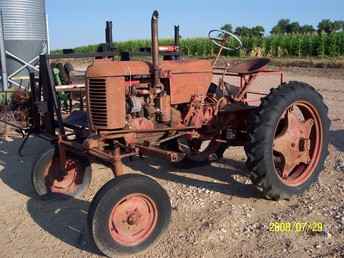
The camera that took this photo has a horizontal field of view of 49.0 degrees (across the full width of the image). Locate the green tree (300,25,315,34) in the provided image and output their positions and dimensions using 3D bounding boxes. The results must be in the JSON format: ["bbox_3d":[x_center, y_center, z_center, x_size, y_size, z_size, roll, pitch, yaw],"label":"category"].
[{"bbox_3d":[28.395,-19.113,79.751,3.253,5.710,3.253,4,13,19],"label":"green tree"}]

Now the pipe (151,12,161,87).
[{"bbox_3d":[-0.160,-0.777,3.730,0.085,0.760,0.080,-2,13,0],"label":"pipe"}]

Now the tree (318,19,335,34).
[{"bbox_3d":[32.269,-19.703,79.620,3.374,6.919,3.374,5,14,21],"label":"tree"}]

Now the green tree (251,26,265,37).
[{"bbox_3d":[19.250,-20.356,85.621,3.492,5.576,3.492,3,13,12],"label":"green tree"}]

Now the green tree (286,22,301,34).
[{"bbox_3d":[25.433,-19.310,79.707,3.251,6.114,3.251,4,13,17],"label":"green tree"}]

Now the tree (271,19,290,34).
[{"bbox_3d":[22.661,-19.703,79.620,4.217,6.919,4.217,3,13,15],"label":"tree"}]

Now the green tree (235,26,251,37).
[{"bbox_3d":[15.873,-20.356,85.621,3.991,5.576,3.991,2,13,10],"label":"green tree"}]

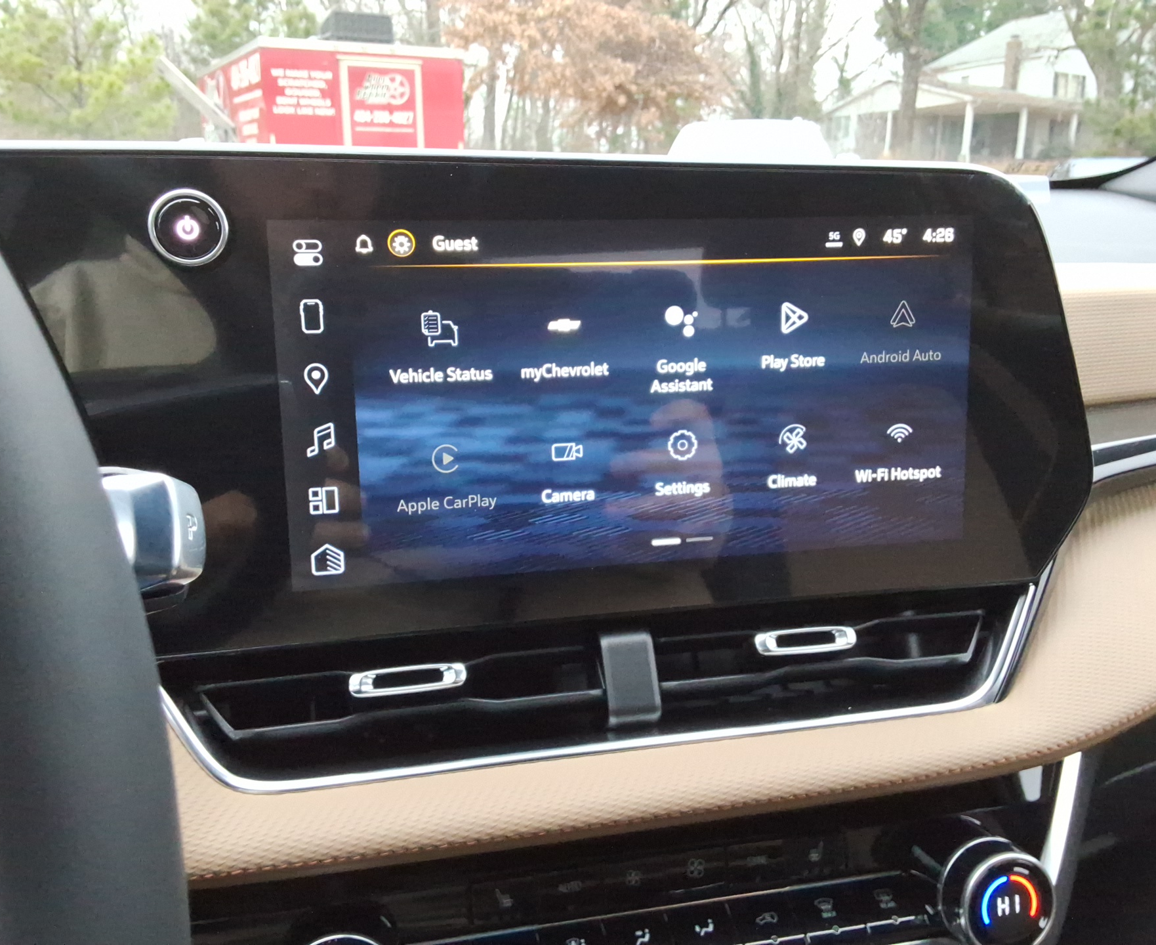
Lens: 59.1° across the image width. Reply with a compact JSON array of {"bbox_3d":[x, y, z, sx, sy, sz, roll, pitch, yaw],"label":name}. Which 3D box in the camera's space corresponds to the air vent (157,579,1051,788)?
[{"bbox_3d":[0.015,0.078,0.409,0.347,0.057,0.046,-3,9,-11],"label":"air vent"}]

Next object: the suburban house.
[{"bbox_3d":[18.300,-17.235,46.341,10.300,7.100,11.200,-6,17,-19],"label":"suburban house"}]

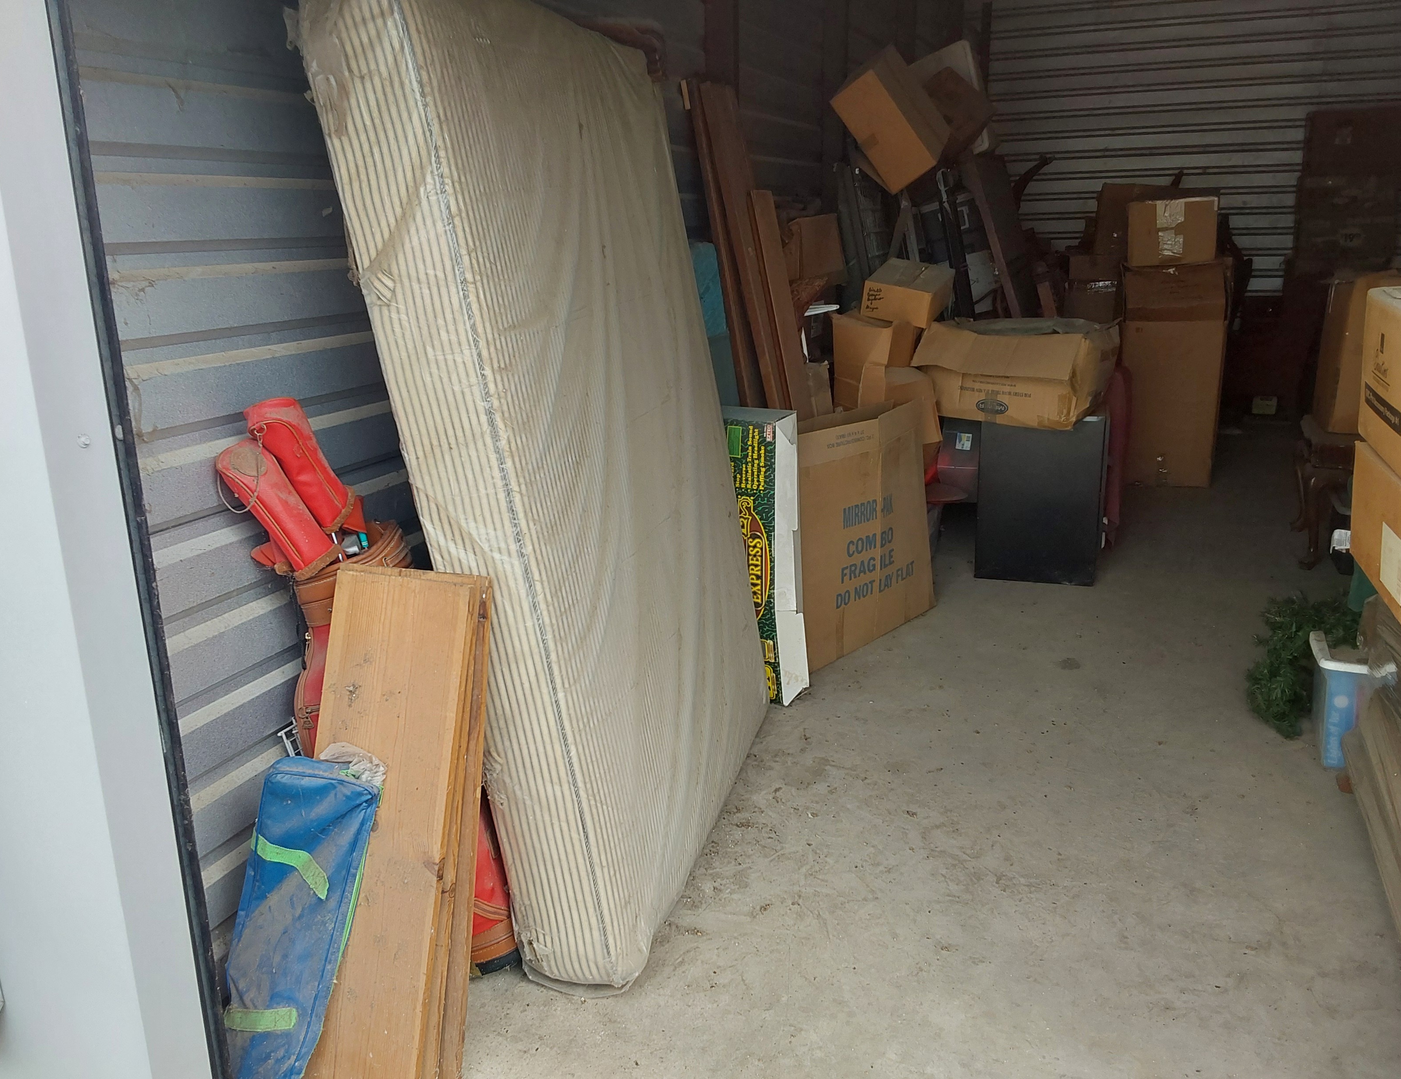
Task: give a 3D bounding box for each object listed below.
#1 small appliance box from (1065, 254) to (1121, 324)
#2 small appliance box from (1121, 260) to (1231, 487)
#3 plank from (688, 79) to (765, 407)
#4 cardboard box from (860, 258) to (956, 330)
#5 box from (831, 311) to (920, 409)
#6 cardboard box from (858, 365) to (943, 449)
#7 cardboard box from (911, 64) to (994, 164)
[{"bbox_3d":[2.352,-1.482,6.928,0.350,0.420,0.380,5,17,23],"label":"small appliance box"},{"bbox_3d":[2.695,-0.944,6.624,0.500,1.200,0.500,3,16,16],"label":"small appliance box"},{"bbox_3d":[0.185,-0.536,3.961,0.040,1.970,0.150,-6,12,25],"label":"plank"},{"bbox_3d":[0.905,-1.072,5.050,0.283,0.150,0.386,16,31,19],"label":"cardboard box"},{"bbox_3d":[0.775,-0.790,5.161,0.310,0.410,0.300,10,19,36],"label":"box"},{"bbox_3d":[0.856,-0.569,4.968,0.285,0.300,0.280,-1,23,24],"label":"cardboard box"},{"bbox_3d":[1.215,-2.039,5.578,0.290,0.300,0.280,-37,14,38],"label":"cardboard box"}]

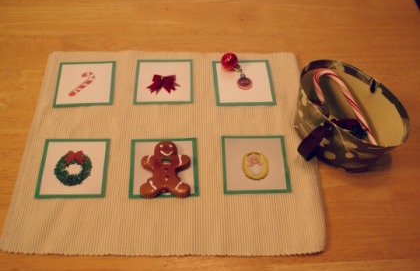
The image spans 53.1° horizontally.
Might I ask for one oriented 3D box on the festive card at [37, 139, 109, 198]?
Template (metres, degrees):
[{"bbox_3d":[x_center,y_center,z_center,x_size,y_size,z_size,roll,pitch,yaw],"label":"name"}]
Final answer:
[{"bbox_3d":[-0.187,0.043,0.578,0.091,0.003,0.091,-2,57,-3],"label":"festive card"}]

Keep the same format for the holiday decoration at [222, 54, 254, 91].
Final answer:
[{"bbox_3d":[0.042,-0.102,0.651,0.026,0.026,0.063,-29,62,-19],"label":"holiday decoration"}]

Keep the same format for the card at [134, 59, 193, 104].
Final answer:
[{"bbox_3d":[-0.073,-0.087,0.667,0.091,0.003,0.091,-1,57,-2],"label":"card"}]

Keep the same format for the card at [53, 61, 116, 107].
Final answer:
[{"bbox_3d":[-0.196,-0.084,0.661,0.091,0.003,0.091,-3,57,-3],"label":"card"}]

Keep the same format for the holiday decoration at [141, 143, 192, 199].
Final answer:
[{"bbox_3d":[-0.060,0.046,0.570,0.068,0.013,0.084,-1,57,-2],"label":"holiday decoration"}]

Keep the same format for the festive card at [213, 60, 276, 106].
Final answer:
[{"bbox_3d":[0.054,-0.086,0.670,0.091,0.003,0.091,-2,57,-3],"label":"festive card"}]

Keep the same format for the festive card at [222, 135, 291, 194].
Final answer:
[{"bbox_3d":[0.064,0.038,0.588,0.091,0.003,0.091,-1,57,-2],"label":"festive card"}]

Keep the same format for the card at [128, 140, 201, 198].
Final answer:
[{"bbox_3d":[-0.063,0.043,0.582,0.091,0.003,0.091,-2,57,-3],"label":"card"}]

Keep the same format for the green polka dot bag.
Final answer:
[{"bbox_3d":[0.188,-0.025,0.587,0.110,0.080,0.163,-33,63,-21],"label":"green polka dot bag"}]

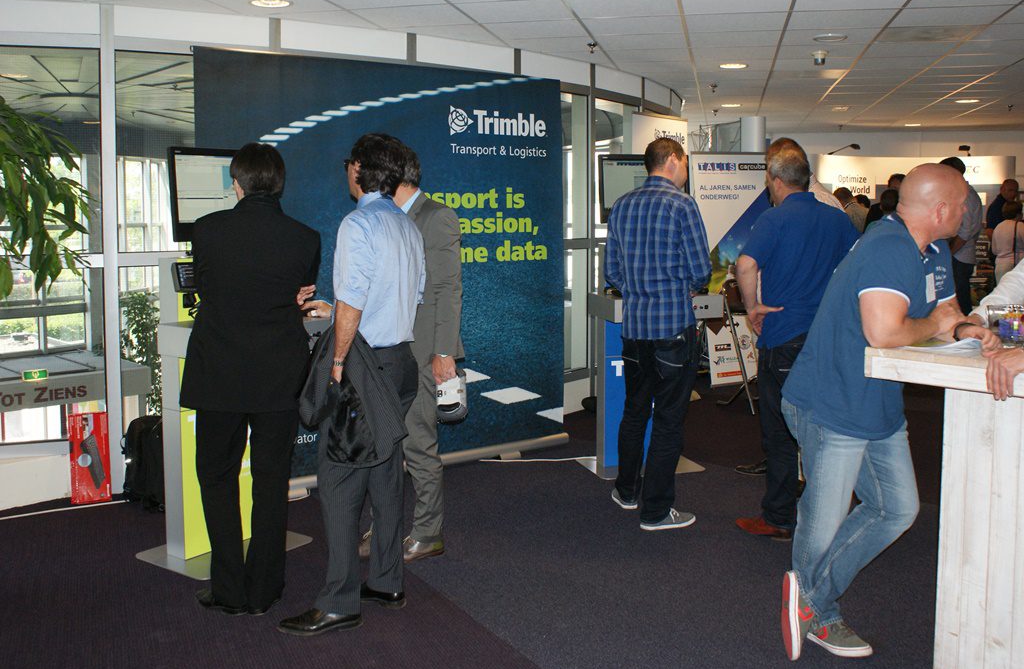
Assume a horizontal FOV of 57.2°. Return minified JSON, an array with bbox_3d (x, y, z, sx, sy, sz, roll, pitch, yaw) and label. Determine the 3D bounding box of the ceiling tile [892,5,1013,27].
[{"bbox_3d":[2.507,-1.828,5.360,0.600,0.020,0.600,2,8,13],"label":"ceiling tile"}]

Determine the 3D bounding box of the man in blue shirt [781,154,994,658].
[{"bbox_3d":[1.254,0.286,3.136,0.680,1.680,0.600,4,9,27],"label":"man in blue shirt"}]

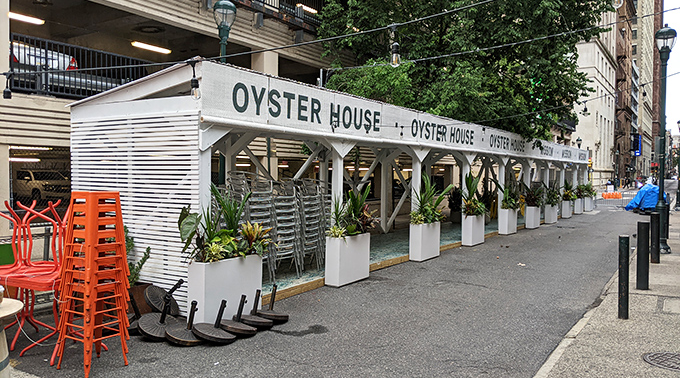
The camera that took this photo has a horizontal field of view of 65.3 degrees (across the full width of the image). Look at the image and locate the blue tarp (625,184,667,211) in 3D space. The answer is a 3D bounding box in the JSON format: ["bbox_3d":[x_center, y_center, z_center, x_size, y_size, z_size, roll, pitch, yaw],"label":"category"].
[{"bbox_3d":[14.661,0.438,25.452,1.790,1.410,1.600,2,2,34],"label":"blue tarp"}]

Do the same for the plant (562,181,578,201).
[{"bbox_3d":[9.796,0.033,22.633,0.550,0.900,0.750,2,2,34],"label":"plant"}]

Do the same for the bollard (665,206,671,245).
[{"bbox_3d":[8.665,0.864,14.034,0.140,0.960,0.140,2,2,34],"label":"bollard"}]

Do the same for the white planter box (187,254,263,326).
[{"bbox_3d":[-1.343,1.172,6.319,0.270,0.730,0.910,2,2,34],"label":"white planter box"}]

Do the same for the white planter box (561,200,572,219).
[{"bbox_3d":[9.725,0.843,22.637,0.262,0.735,0.910,2,2,34],"label":"white planter box"}]

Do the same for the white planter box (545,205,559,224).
[{"bbox_3d":[8.036,0.892,20.158,0.262,0.735,0.910,2,2,34],"label":"white planter box"}]

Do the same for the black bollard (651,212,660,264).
[{"bbox_3d":[6.064,0.943,10.175,0.150,0.955,0.150,2,2,34],"label":"black bollard"}]

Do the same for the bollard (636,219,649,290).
[{"bbox_3d":[4.454,0.978,7.788,0.158,0.980,0.158,2,2,34],"label":"bollard"}]

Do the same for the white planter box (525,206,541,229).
[{"bbox_3d":[6.565,0.934,18.015,0.262,0.735,0.910,2,2,34],"label":"white planter box"}]

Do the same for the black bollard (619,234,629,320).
[{"bbox_3d":[3.296,1.020,6.145,0.106,0.960,0.106,2,2,34],"label":"black bollard"}]

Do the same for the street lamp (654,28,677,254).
[{"bbox_3d":[7.122,-1.073,11.627,0.430,4.930,0.430,2,2,34],"label":"street lamp"}]

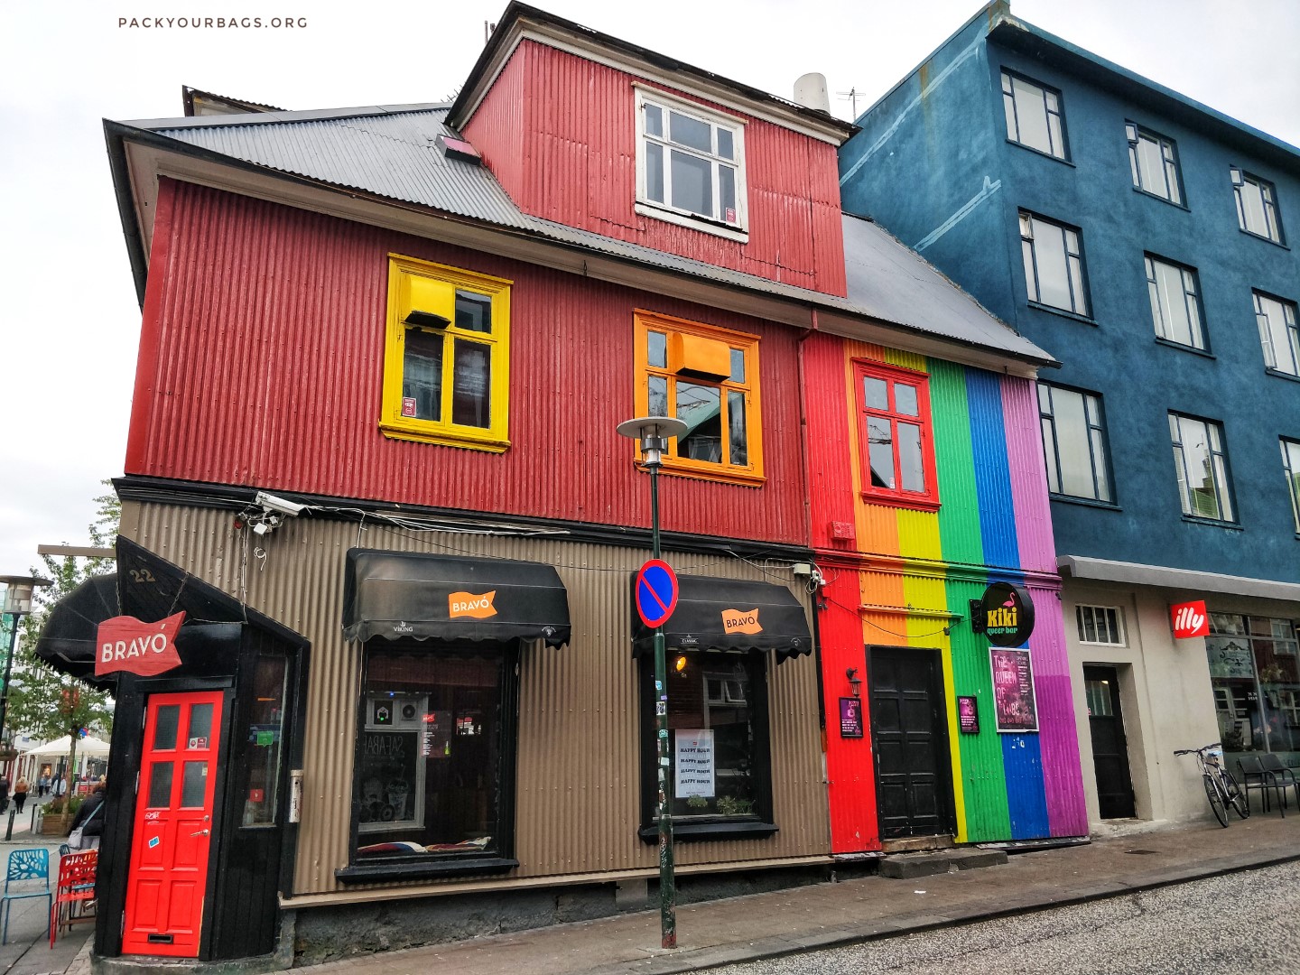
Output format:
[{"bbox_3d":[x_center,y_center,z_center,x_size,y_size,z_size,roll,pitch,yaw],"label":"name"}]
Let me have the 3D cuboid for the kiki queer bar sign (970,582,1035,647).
[{"bbox_3d":[4.558,1.645,11.628,0.220,0.800,0.840,7,-16,-25],"label":"kiki queer bar sign"}]

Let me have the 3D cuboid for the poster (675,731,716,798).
[{"bbox_3d":[0.501,3.013,9.839,0.498,0.708,0.020,7,-15,-28],"label":"poster"}]

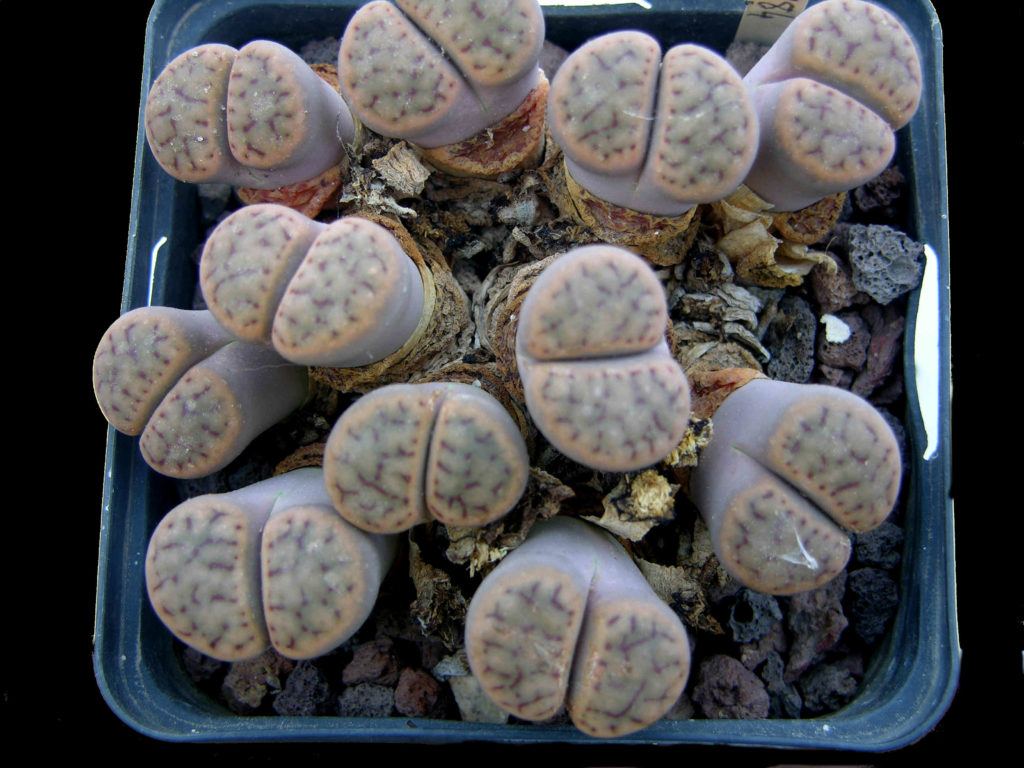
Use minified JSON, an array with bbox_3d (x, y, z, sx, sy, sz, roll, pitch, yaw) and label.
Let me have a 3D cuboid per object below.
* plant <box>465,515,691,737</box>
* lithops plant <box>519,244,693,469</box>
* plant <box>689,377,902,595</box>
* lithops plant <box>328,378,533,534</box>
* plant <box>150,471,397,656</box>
[{"bbox_3d":[0.007,0.024,0.204,0.022,0.022,0.018,8,98,-1],"label":"plant"},{"bbox_3d":[0.008,-0.004,0.211,0.016,0.025,0.022,-1,94,-5],"label":"lithops plant"},{"bbox_3d":[0.029,0.009,0.209,0.018,0.023,0.021,41,92,-12],"label":"plant"},{"bbox_3d":[-0.008,0.007,0.208,0.020,0.024,0.015,3,92,3],"label":"lithops plant"},{"bbox_3d":[-0.023,0.018,0.206,0.022,0.022,0.018,1,98,13],"label":"plant"}]

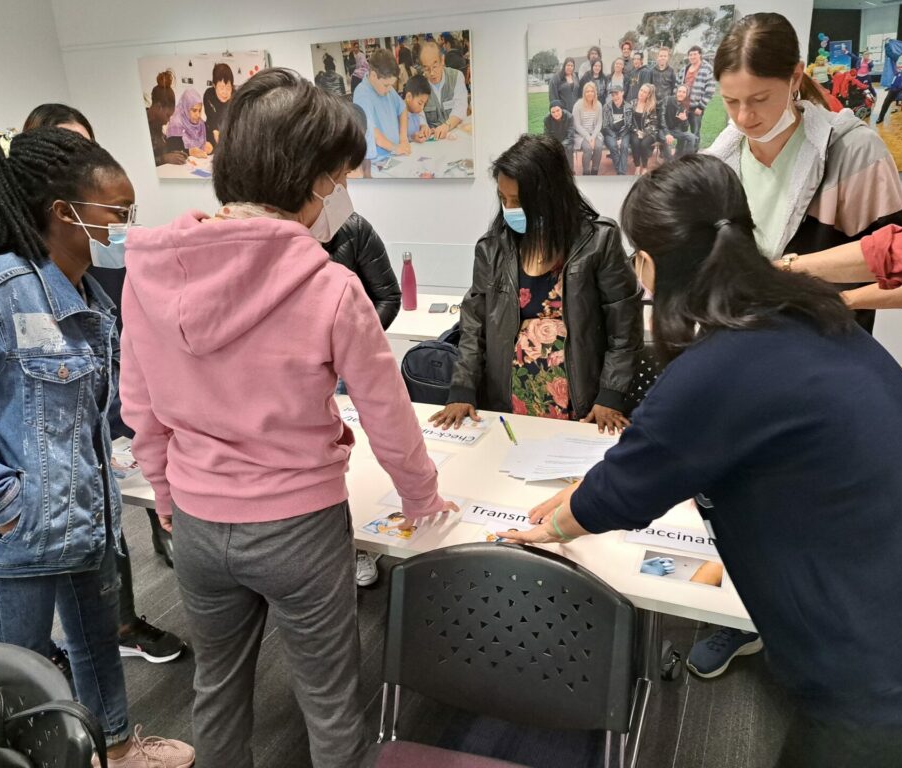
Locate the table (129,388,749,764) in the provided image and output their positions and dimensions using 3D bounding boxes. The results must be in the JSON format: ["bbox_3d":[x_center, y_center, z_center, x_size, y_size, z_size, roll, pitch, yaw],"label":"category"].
[{"bbox_3d":[-0.130,0.541,1.987,1.780,0.730,0.729,6,23,20],"label":"table"}]

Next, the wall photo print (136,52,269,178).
[{"bbox_3d":[-1.227,-1.367,3.646,0.790,0.597,0.035,6,23,21],"label":"wall photo print"}]

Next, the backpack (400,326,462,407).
[{"bbox_3d":[-0.025,0.006,2.575,0.310,0.420,0.200,6,23,20],"label":"backpack"}]

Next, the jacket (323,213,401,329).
[{"bbox_3d":[-0.391,-0.295,2.436,0.520,0.620,0.340,6,23,20],"label":"jacket"}]

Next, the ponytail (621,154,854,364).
[{"bbox_3d":[0.440,-0.194,1.090,0.240,0.290,0.310,-9,22,-17],"label":"ponytail"}]

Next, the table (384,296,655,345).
[{"bbox_3d":[0.343,0.074,3.135,1.650,0.730,0.627,6,23,21],"label":"table"}]

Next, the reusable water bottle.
[{"bbox_3d":[-0.192,-0.472,3.225,0.073,0.262,0.073,-2,21,1],"label":"reusable water bottle"}]

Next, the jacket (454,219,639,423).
[{"bbox_3d":[0.287,-0.183,2.175,0.570,0.630,0.350,6,23,20],"label":"jacket"}]

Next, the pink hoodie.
[{"bbox_3d":[-0.353,0.005,1.331,0.530,0.660,0.400,6,23,20],"label":"pink hoodie"}]

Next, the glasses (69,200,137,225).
[{"bbox_3d":[-0.723,-0.354,1.452,0.140,0.047,0.140,-3,20,-24],"label":"glasses"}]

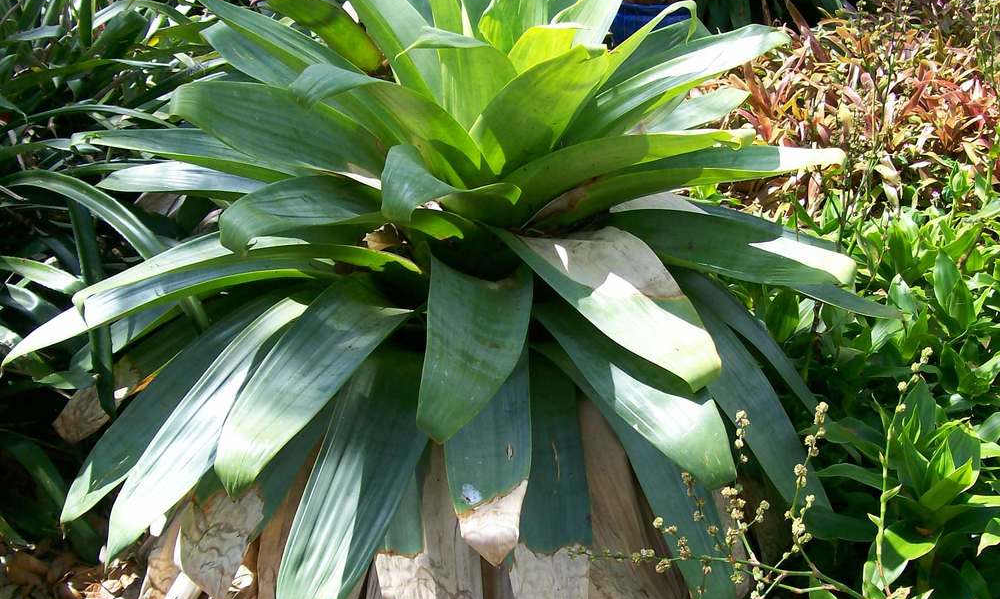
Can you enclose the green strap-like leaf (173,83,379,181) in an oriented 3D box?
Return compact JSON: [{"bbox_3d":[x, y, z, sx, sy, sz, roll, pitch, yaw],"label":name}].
[{"bbox_3d":[-0.330,-0.263,2.133,0.333,0.061,0.143,10,62,-22],"label":"green strap-like leaf"}]

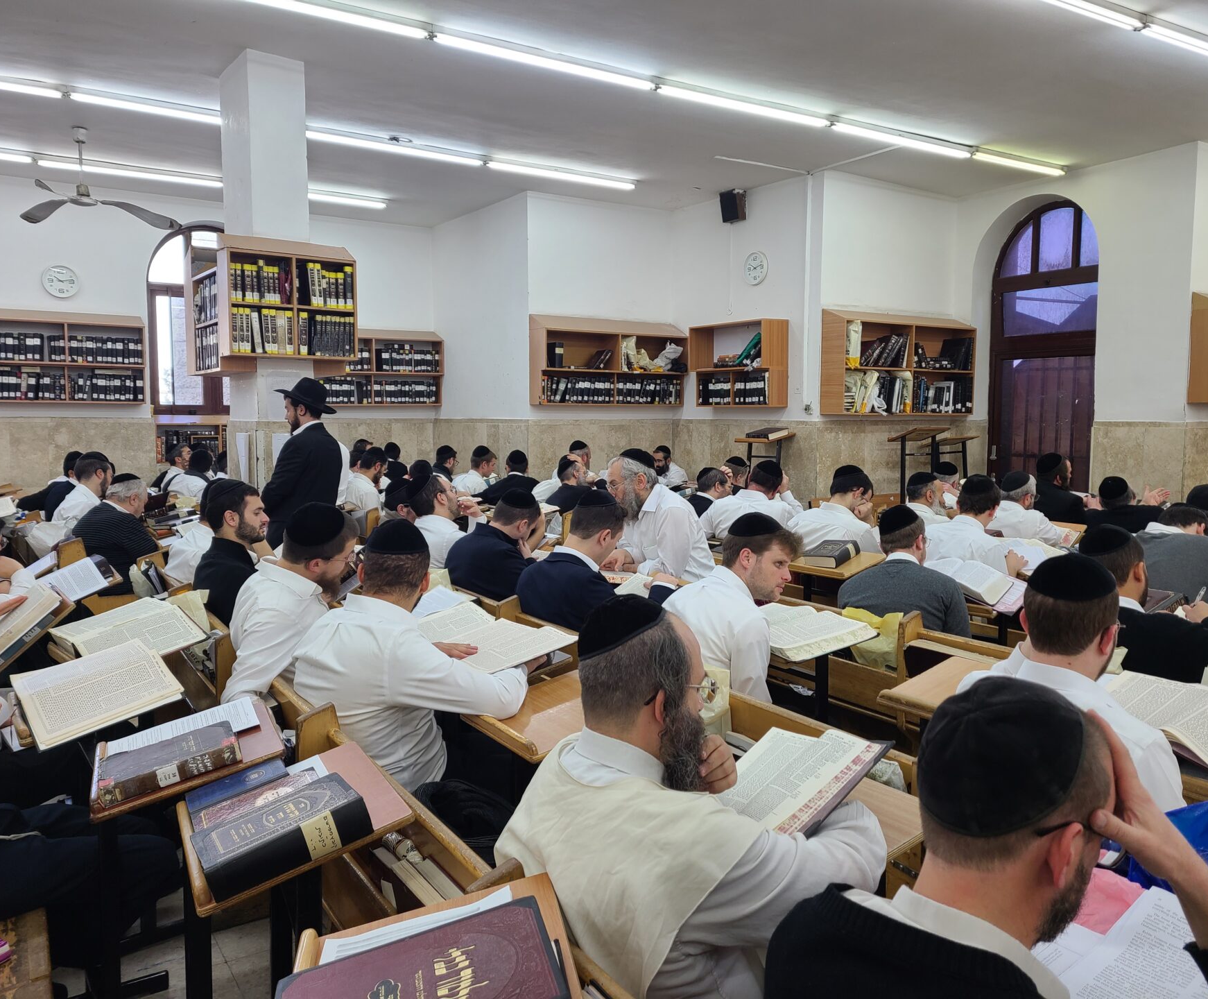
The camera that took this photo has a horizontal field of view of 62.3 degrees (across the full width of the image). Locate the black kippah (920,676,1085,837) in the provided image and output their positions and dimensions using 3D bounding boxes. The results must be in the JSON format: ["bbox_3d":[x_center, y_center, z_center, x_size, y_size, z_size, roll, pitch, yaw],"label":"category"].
[{"bbox_3d":[0.405,0.255,1.038,0.178,0.090,0.178,-40,22,-21],"label":"black kippah"}]

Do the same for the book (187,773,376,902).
[{"bbox_3d":[-0.571,0.590,1.771,0.271,0.063,0.174,-19,12,-28],"label":"book"}]

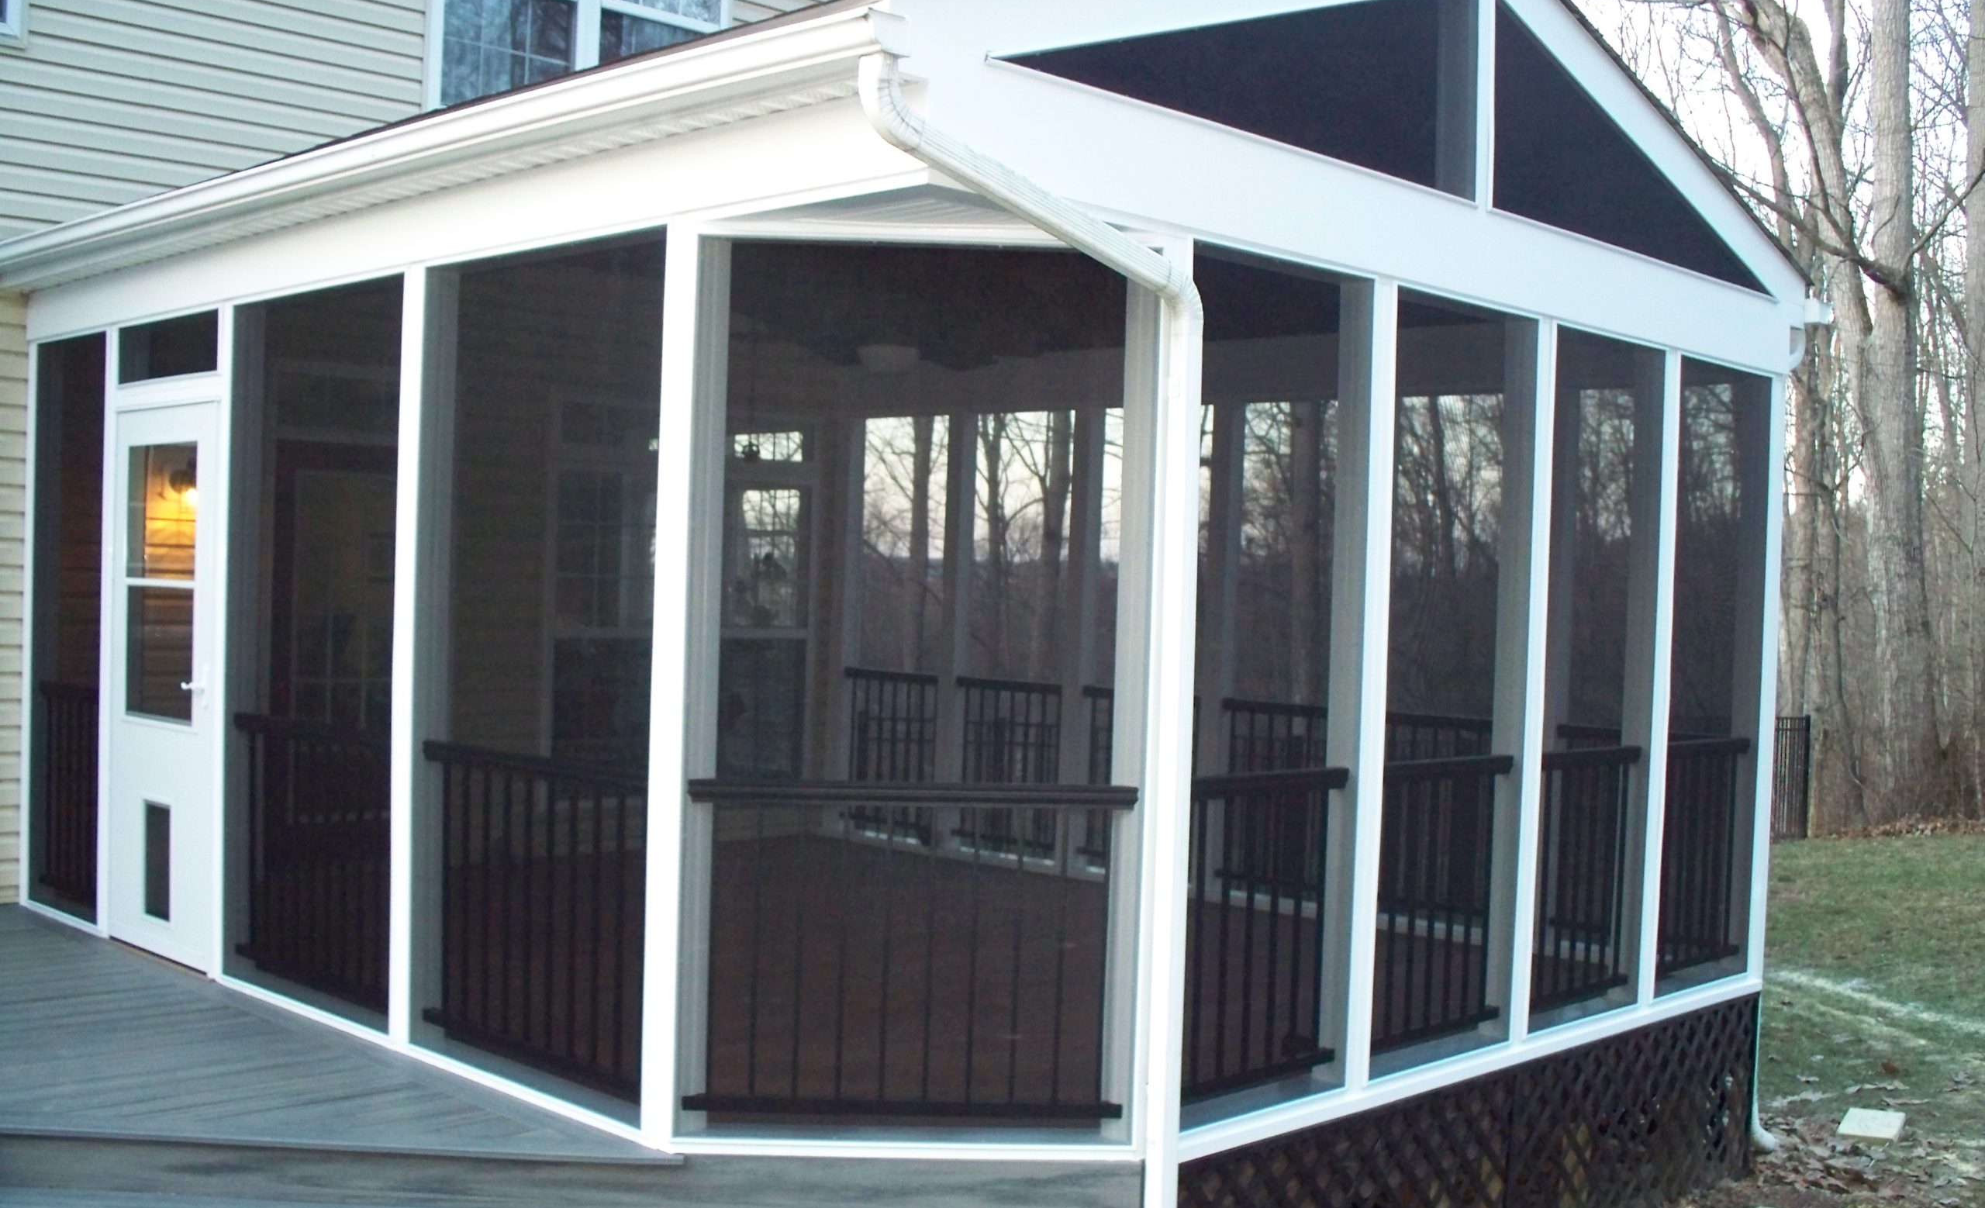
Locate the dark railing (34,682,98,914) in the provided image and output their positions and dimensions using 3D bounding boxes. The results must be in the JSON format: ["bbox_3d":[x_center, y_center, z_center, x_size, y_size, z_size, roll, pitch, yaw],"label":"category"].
[{"bbox_3d":[-3.652,0.753,8.273,0.730,0.860,0.085,2,1,45],"label":"dark railing"}]

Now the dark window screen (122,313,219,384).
[{"bbox_3d":[-3.012,-0.930,7.525,0.870,0.225,0.030,2,1,45],"label":"dark window screen"}]

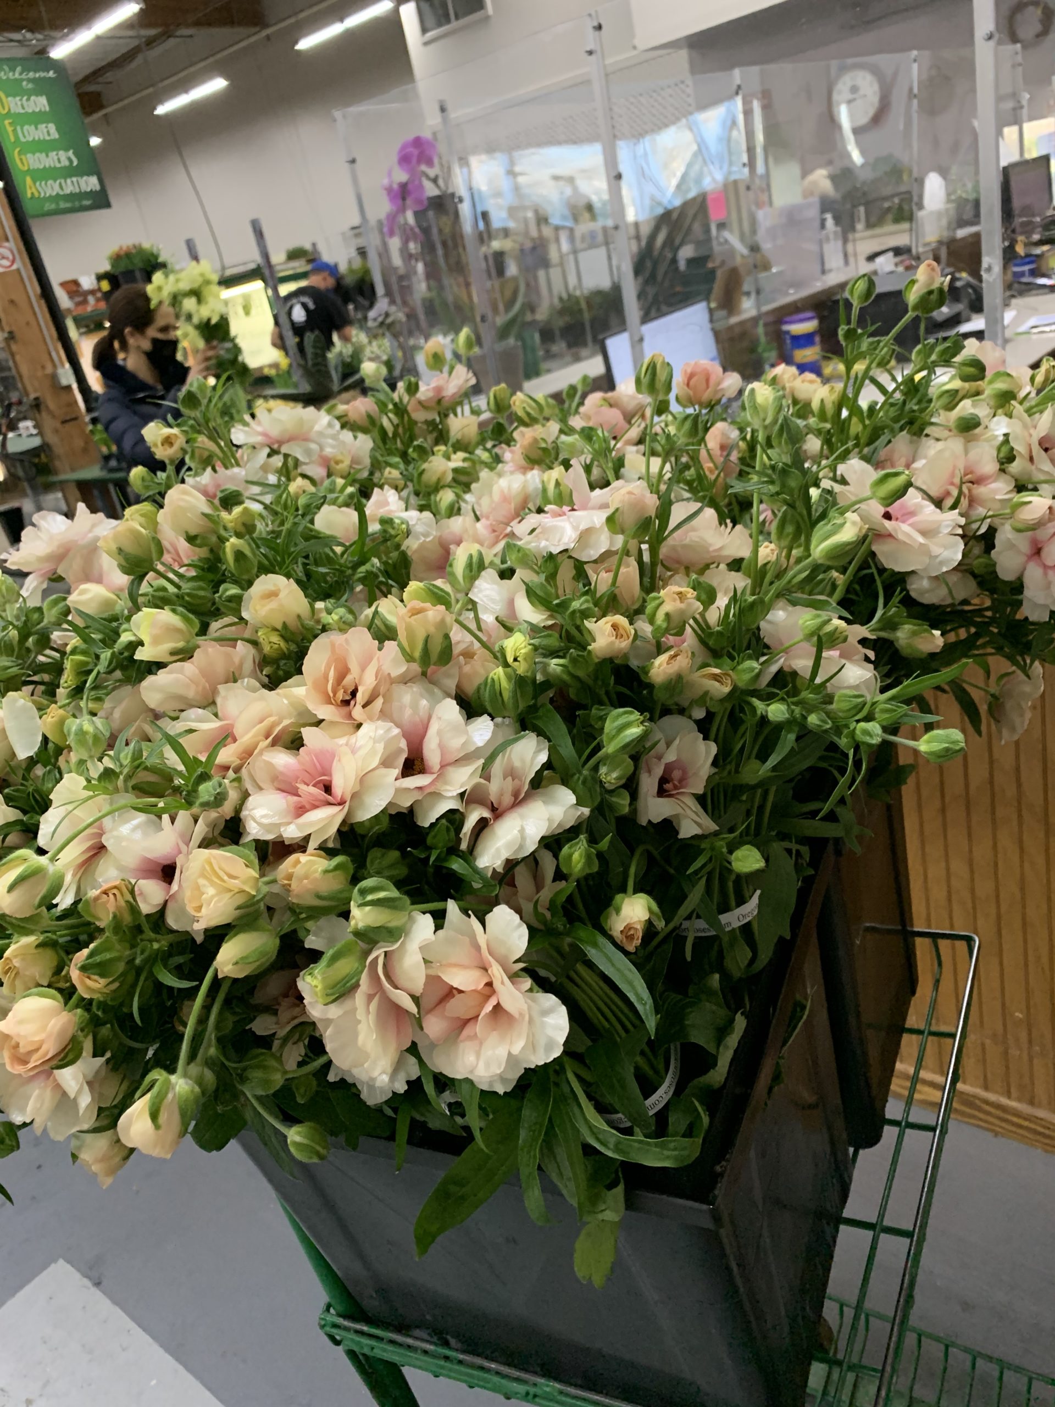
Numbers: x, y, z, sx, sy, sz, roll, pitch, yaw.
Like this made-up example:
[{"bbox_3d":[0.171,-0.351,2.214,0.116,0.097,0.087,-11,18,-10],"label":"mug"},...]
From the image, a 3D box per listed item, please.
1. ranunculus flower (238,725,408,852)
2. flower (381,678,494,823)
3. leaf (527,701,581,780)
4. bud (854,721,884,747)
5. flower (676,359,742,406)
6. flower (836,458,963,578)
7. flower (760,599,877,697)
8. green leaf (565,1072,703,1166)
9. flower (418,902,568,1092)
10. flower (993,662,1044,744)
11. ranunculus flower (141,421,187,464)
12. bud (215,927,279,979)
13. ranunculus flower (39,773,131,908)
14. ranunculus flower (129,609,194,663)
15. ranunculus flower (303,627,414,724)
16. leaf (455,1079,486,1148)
[{"bbox_3d":[-0.098,0.040,0.510,0.080,0.045,0.072,-23,56,-25],"label":"ranunculus flower"},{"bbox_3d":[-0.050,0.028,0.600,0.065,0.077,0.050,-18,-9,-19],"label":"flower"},{"bbox_3d":[0.014,0.020,0.575,0.013,0.046,0.012,-25,-6,-24],"label":"leaf"},{"bbox_3d":[0.223,0.021,0.690,0.020,0.018,0.018,25,0,-29],"label":"bud"},{"bbox_3d":[0.150,-0.264,0.870,0.052,0.037,0.046,-13,21,-2],"label":"flower"},{"bbox_3d":[0.228,-0.114,0.650,0.082,0.045,0.068,33,47,-3],"label":"flower"},{"bbox_3d":[0.177,-0.034,0.640,0.067,0.052,0.042,-15,31,-14],"label":"flower"},{"bbox_3d":[0.059,0.230,0.585,0.071,0.047,0.040,-9,21,8],"label":"green leaf"},{"bbox_3d":[-0.018,0.152,0.550,0.075,0.091,0.055,-2,9,6],"label":"flower"},{"bbox_3d":[0.372,0.000,0.800,0.038,0.064,0.055,19,14,-18],"label":"flower"},{"bbox_3d":[-0.262,-0.188,0.760,0.029,0.028,0.028,-18,-11,-13],"label":"ranunculus flower"},{"bbox_3d":[-0.130,0.116,0.490,0.028,0.024,0.024,-22,0,-9],"label":"bud"},{"bbox_3d":[-0.224,0.070,0.540,0.065,0.072,0.045,-29,24,-35],"label":"ranunculus flower"},{"bbox_3d":[-0.207,-0.039,0.600,0.036,0.030,0.031,-3,18,-21],"label":"ranunculus flower"},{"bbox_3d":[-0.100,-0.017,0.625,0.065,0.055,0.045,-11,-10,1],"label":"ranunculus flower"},{"bbox_3d":[-0.033,0.225,0.585,0.014,0.046,0.013,-19,-6,-2],"label":"leaf"}]

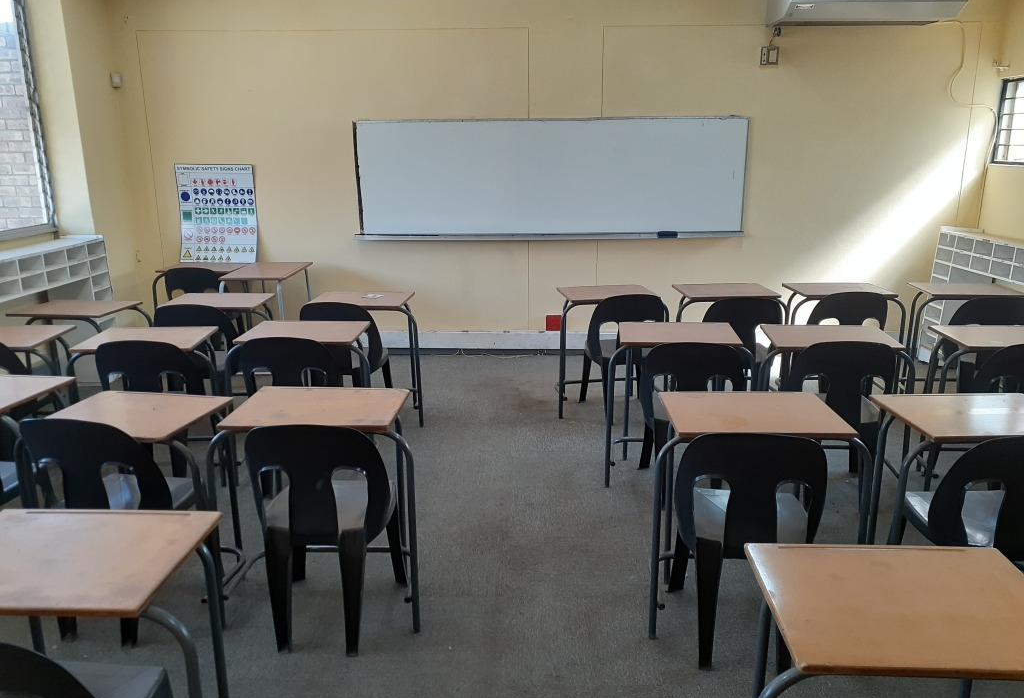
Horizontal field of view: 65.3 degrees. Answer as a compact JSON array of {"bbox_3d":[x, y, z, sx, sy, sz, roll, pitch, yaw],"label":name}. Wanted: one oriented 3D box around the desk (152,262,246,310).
[{"bbox_3d":[-2.369,-0.270,6.240,0.640,0.745,0.430,0,14,2],"label":"desk"}]

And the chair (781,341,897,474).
[{"bbox_3d":[1.527,0.306,3.812,0.478,0.792,0.506,1,14,6],"label":"chair"}]

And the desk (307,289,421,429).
[{"bbox_3d":[-0.914,0.062,4.968,0.703,0.749,0.466,0,14,4],"label":"desk"}]

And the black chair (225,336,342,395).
[{"bbox_3d":[-1.026,0.277,3.918,0.475,0.790,0.500,0,14,2],"label":"black chair"}]

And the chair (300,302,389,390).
[{"bbox_3d":[-0.961,0.073,4.729,0.475,0.790,0.500,0,14,4],"label":"chair"}]

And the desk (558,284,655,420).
[{"bbox_3d":[0.599,0.007,5.059,0.685,0.737,0.439,-2,14,-8],"label":"desk"}]

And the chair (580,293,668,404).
[{"bbox_3d":[0.676,0.014,4.929,0.475,0.787,0.510,-2,14,-7],"label":"chair"}]

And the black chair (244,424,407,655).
[{"bbox_3d":[-0.639,0.579,2.791,0.478,0.792,0.506,0,14,3],"label":"black chair"}]

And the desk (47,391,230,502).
[{"bbox_3d":[-1.342,0.588,2.871,0.703,0.749,0.466,3,14,13],"label":"desk"}]

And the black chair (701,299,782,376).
[{"bbox_3d":[1.326,0.042,4.774,0.475,0.790,0.500,0,14,3],"label":"black chair"}]

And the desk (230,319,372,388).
[{"bbox_3d":[-1.018,0.272,4.037,0.685,0.737,0.439,0,14,2],"label":"desk"}]

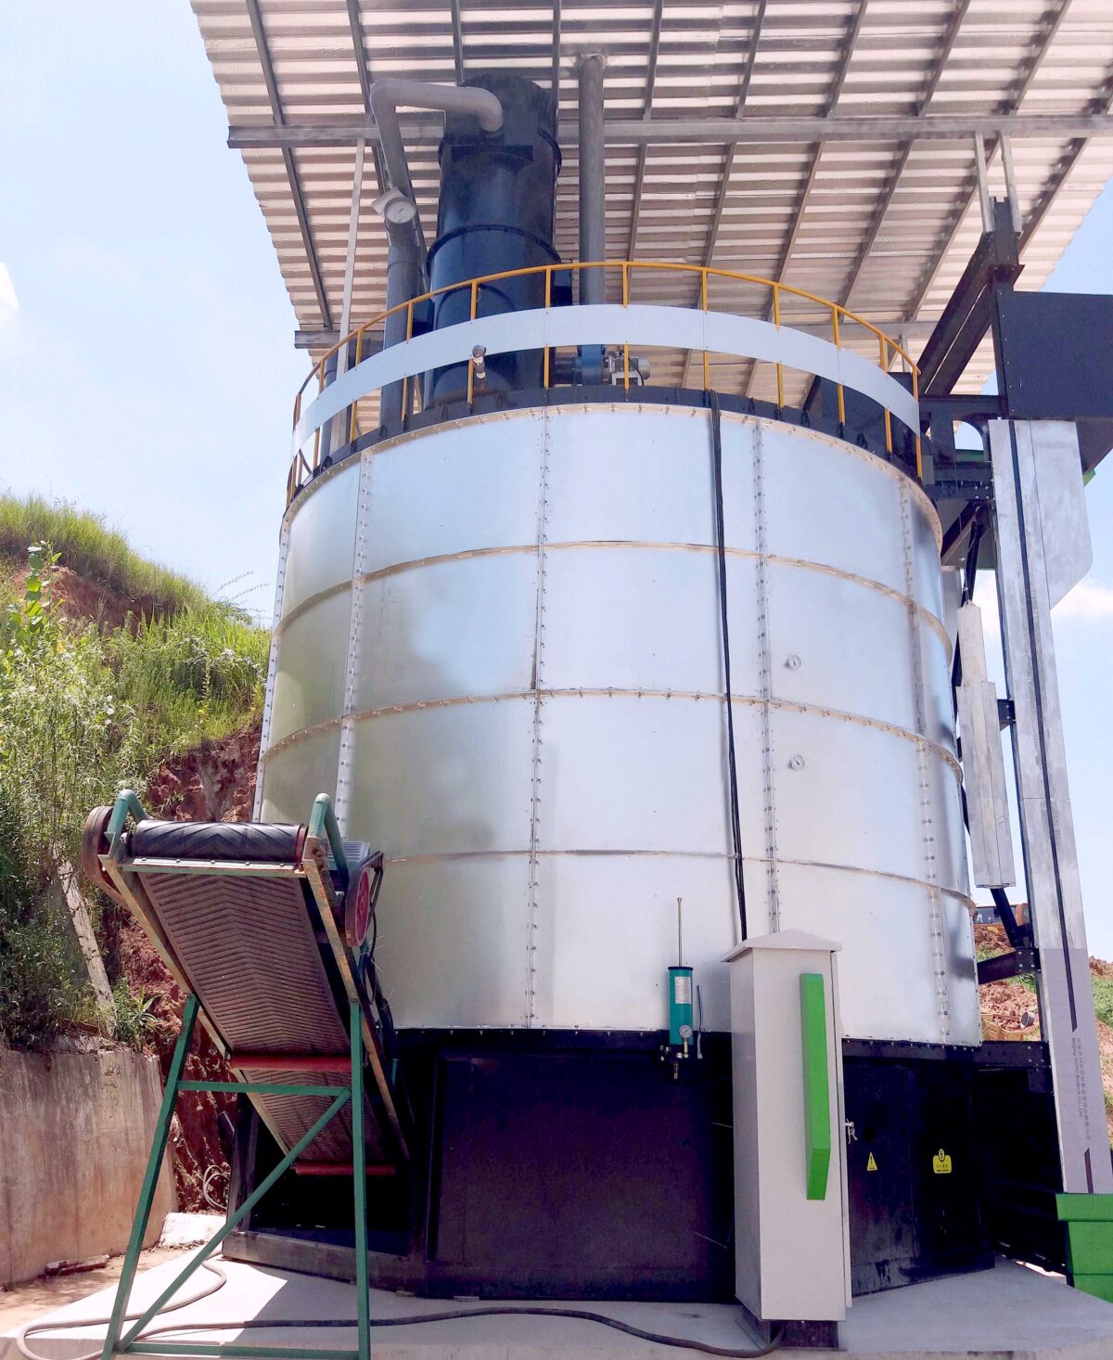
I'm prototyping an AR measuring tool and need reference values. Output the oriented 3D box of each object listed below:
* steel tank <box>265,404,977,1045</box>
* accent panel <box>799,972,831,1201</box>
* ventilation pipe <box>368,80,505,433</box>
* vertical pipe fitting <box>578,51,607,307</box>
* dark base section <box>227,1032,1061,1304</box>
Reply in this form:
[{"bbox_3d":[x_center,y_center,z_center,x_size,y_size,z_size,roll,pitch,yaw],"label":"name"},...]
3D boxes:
[{"bbox_3d":[0.428,0.976,10.364,5.898,4.142,5.898,1,-18,0],"label":"steel tank"},{"bbox_3d":[1.286,2.004,5.956,0.085,1.073,0.123,2,-18,-1],"label":"accent panel"},{"bbox_3d":[-0.938,-3.177,9.111,1.029,2.569,0.949,1,-18,0],"label":"ventilation pipe"},{"bbox_3d":[0.283,-3.939,9.592,0.204,2.666,0.204,1,-18,0],"label":"vertical pipe fitting"},{"bbox_3d":[0.486,3.633,9.493,5.928,1.449,5.606,1,-18,0],"label":"dark base section"}]

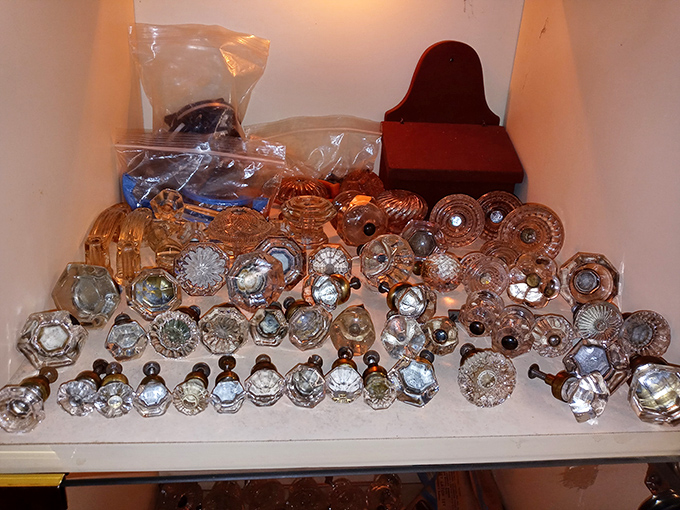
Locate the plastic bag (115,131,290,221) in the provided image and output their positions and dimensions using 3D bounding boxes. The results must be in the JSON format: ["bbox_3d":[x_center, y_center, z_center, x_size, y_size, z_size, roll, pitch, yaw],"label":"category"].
[{"bbox_3d":[-0.155,-0.085,0.640,0.182,0.106,0.077,-3,24,-15],"label":"plastic bag"}]

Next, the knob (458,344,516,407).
[{"bbox_3d":[0.098,0.079,0.390,0.038,0.038,0.071,3,8,1],"label":"knob"}]

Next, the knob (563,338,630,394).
[{"bbox_3d":[0.194,0.083,0.422,0.048,0.048,0.048,6,2,6],"label":"knob"}]

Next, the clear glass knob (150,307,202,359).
[{"bbox_3d":[-0.122,0.054,0.430,0.037,0.037,0.069,2,9,-2],"label":"clear glass knob"}]

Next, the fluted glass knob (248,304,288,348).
[{"bbox_3d":[-0.056,0.051,0.451,0.031,0.031,0.064,1,11,-3],"label":"fluted glass knob"}]

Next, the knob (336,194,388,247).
[{"bbox_3d":[0.025,-0.044,0.672,0.056,0.056,0.070,-2,16,-11],"label":"knob"}]

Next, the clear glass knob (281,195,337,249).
[{"bbox_3d":[-0.036,-0.040,0.632,0.064,0.047,0.064,1,24,-6],"label":"clear glass knob"}]

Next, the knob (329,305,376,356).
[{"bbox_3d":[0.011,0.062,0.462,0.038,0.038,0.048,4,2,1],"label":"knob"}]

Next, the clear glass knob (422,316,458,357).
[{"bbox_3d":[0.079,0.064,0.439,0.030,0.030,0.024,1,-1,-6],"label":"clear glass knob"}]

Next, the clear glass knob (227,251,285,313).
[{"bbox_3d":[-0.071,0.024,0.488,0.054,0.054,0.043,9,-1,12],"label":"clear glass knob"}]

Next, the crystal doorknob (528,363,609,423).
[{"bbox_3d":[0.163,0.095,0.403,0.036,0.036,0.060,-9,14,-29],"label":"crystal doorknob"}]

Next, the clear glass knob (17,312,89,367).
[{"bbox_3d":[-0.208,0.056,0.409,0.046,0.040,0.061,-4,5,-16],"label":"clear glass knob"}]

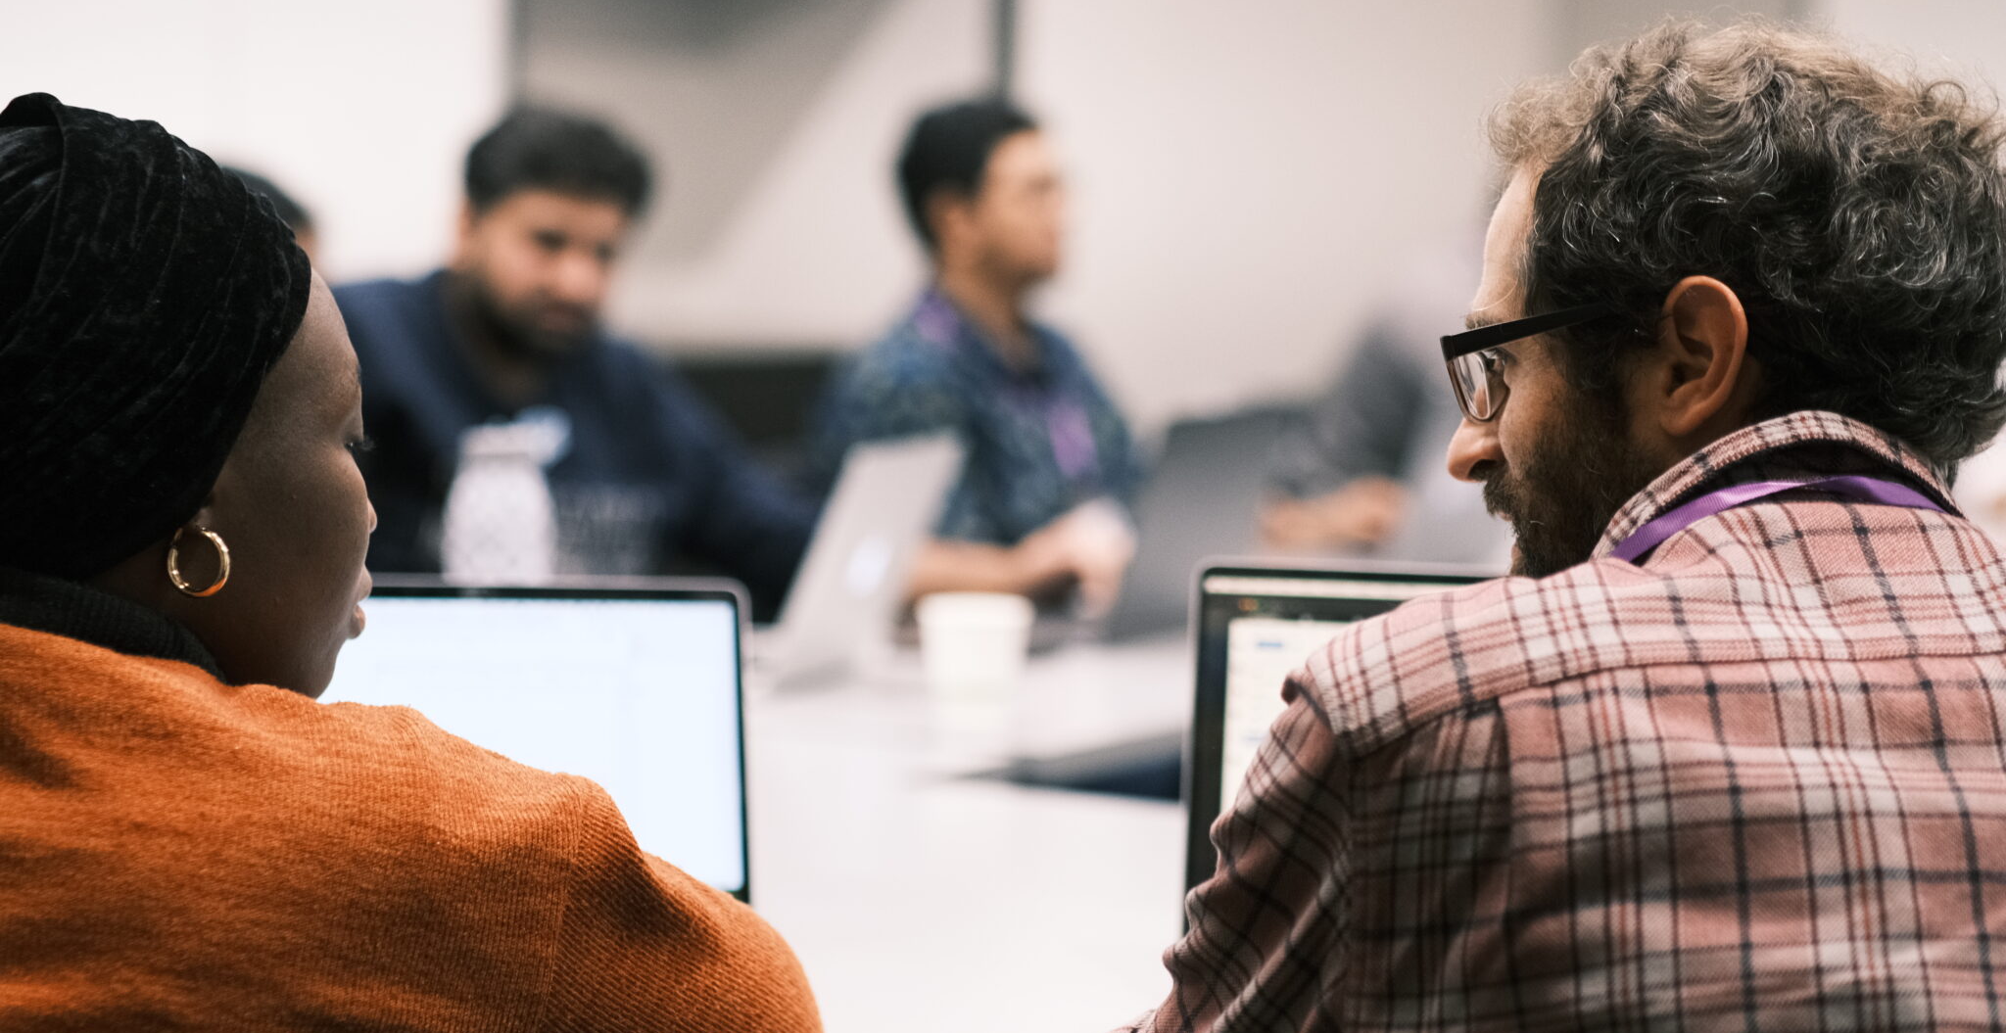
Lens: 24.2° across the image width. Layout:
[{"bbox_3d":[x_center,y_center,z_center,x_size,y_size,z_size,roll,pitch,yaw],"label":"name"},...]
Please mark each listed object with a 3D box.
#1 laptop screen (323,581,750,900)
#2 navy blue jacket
[{"bbox_3d":[-0.299,0.139,2.740,0.306,0.212,0.010,1,-16,-12],"label":"laptop screen"},{"bbox_3d":[-0.438,0.034,4.600,0.560,0.580,0.380,0,4,-20],"label":"navy blue jacket"}]

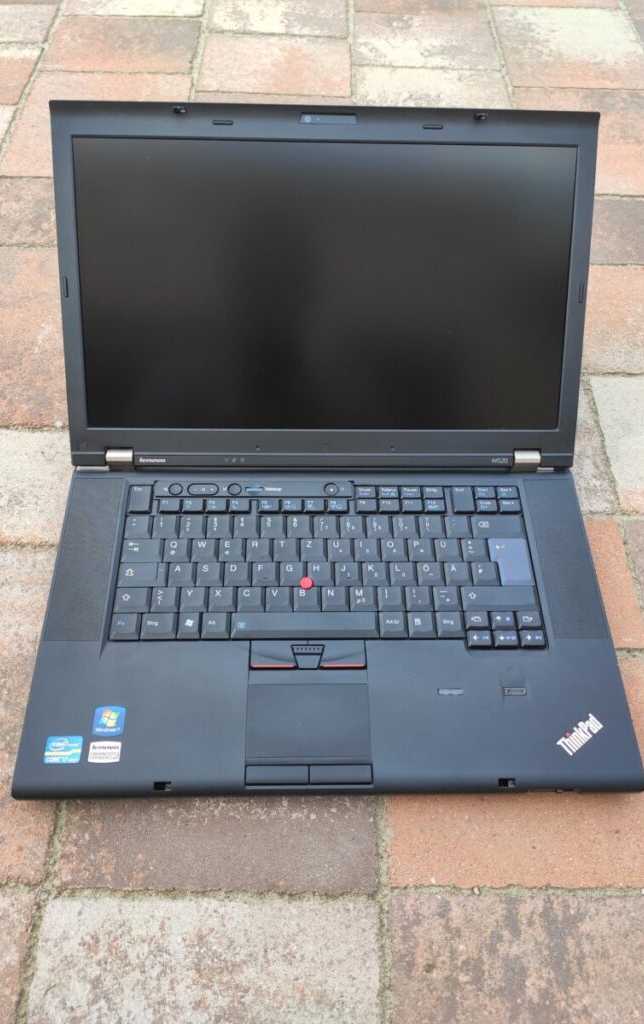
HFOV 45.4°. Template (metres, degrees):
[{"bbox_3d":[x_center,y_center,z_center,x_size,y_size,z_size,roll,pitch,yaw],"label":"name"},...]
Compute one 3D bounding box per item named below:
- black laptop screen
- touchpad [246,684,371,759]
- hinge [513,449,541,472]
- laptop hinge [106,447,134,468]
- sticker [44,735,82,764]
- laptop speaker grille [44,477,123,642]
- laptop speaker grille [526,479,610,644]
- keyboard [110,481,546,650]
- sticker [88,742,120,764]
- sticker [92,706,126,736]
[{"bbox_3d":[0.004,-0.157,0.548,0.346,0.196,0.006,0,12,-2],"label":"black laptop screen"},{"bbox_3d":[-0.008,0.128,0.473,0.075,0.002,0.045,0,57,-2],"label":"touchpad"},{"bbox_3d":[0.153,-0.039,0.579,0.020,0.014,0.013,0,57,-2],"label":"hinge"},{"bbox_3d":[-0.149,-0.039,0.569,0.020,0.014,0.013,0,57,-2],"label":"laptop hinge"},{"bbox_3d":[-0.154,0.142,0.458,0.021,0.001,0.016,0,57,-2],"label":"sticker"},{"bbox_3d":[-0.163,0.030,0.533,0.036,0.003,0.129,0,57,-2],"label":"laptop speaker grille"},{"bbox_3d":[0.171,0.030,0.544,0.036,0.003,0.129,0,57,-2],"label":"laptop speaker grille"},{"bbox_3d":[0.004,0.035,0.536,0.286,0.007,0.131,0,57,-2],"label":"keyboard"},{"bbox_3d":[-0.129,0.143,0.458,0.018,0.001,0.011,0,57,-2],"label":"sticker"},{"bbox_3d":[-0.129,0.128,0.468,0.018,0.001,0.017,0,57,-2],"label":"sticker"}]

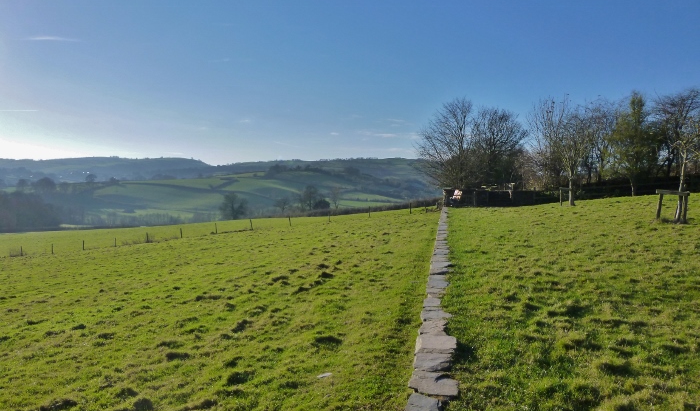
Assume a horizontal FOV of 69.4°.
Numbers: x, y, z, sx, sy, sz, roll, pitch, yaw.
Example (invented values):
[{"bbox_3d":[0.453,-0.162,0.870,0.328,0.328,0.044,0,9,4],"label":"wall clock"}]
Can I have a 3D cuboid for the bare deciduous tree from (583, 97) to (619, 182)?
[{"bbox_3d":[17.344,-4.431,35.000,2.500,6.100,2.500,0,2,0],"label":"bare deciduous tree"}]

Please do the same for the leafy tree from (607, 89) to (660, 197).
[{"bbox_3d":[17.386,-3.741,31.000,3.000,6.400,3.000,0,2,0],"label":"leafy tree"}]

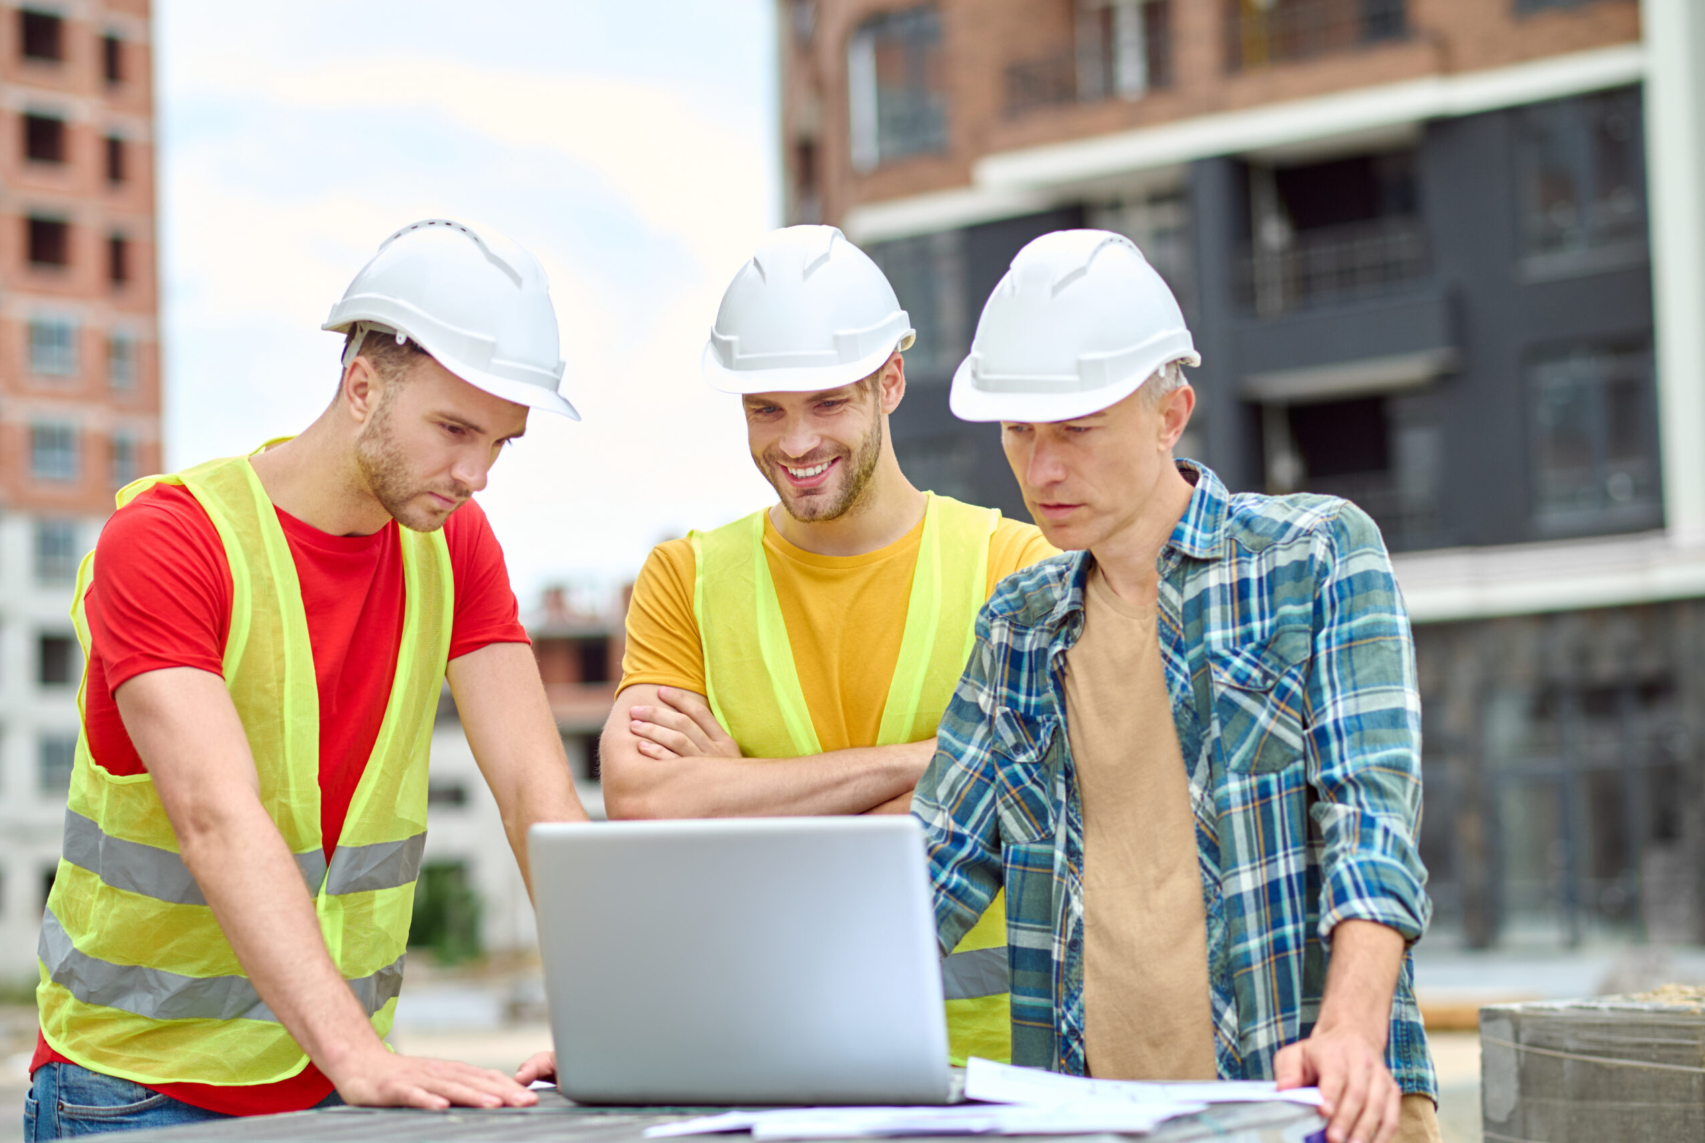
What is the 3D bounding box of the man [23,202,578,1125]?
[{"bbox_3d":[-0.514,0.535,3.913,0.580,1.760,0.550,-6,-6,43],"label":"man"}]

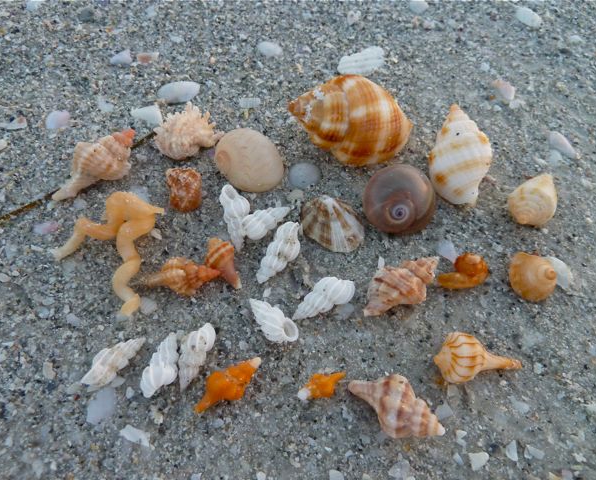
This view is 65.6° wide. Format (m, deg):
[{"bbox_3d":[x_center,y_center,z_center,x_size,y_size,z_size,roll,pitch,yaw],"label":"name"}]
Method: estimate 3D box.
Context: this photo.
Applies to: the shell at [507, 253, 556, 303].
[{"bbox_3d":[0.095,0.015,0.188,0.019,0.015,0.019,-15,62,-8],"label":"shell"}]

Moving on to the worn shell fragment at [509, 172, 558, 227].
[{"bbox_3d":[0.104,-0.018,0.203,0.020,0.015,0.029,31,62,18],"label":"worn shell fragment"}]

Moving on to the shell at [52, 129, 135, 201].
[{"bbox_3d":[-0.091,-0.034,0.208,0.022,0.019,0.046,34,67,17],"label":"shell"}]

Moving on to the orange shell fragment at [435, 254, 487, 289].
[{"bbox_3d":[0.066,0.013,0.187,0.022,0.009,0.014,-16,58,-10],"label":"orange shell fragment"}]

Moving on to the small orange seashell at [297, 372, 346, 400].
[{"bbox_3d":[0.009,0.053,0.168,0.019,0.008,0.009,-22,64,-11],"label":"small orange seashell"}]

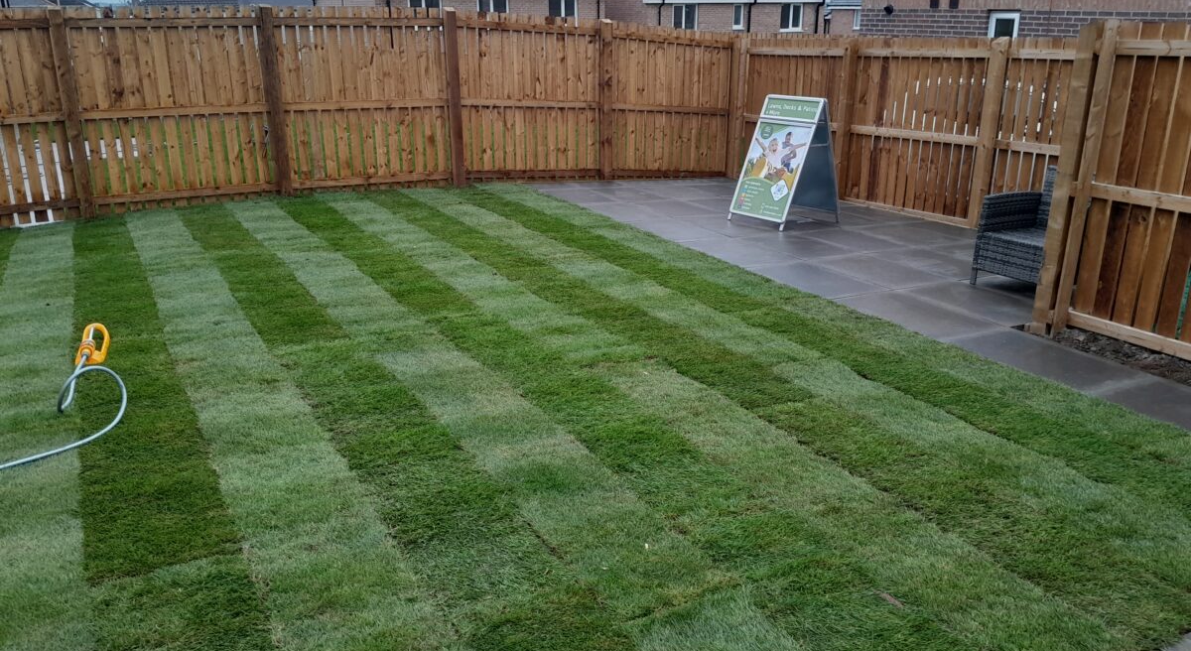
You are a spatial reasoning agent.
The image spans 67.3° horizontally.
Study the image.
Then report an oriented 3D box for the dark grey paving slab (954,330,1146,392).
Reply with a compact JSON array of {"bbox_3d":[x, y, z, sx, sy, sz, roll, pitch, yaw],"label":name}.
[{"bbox_3d":[2.392,0.195,4.824,0.605,0.040,0.905,-8,20,-27],"label":"dark grey paving slab"}]

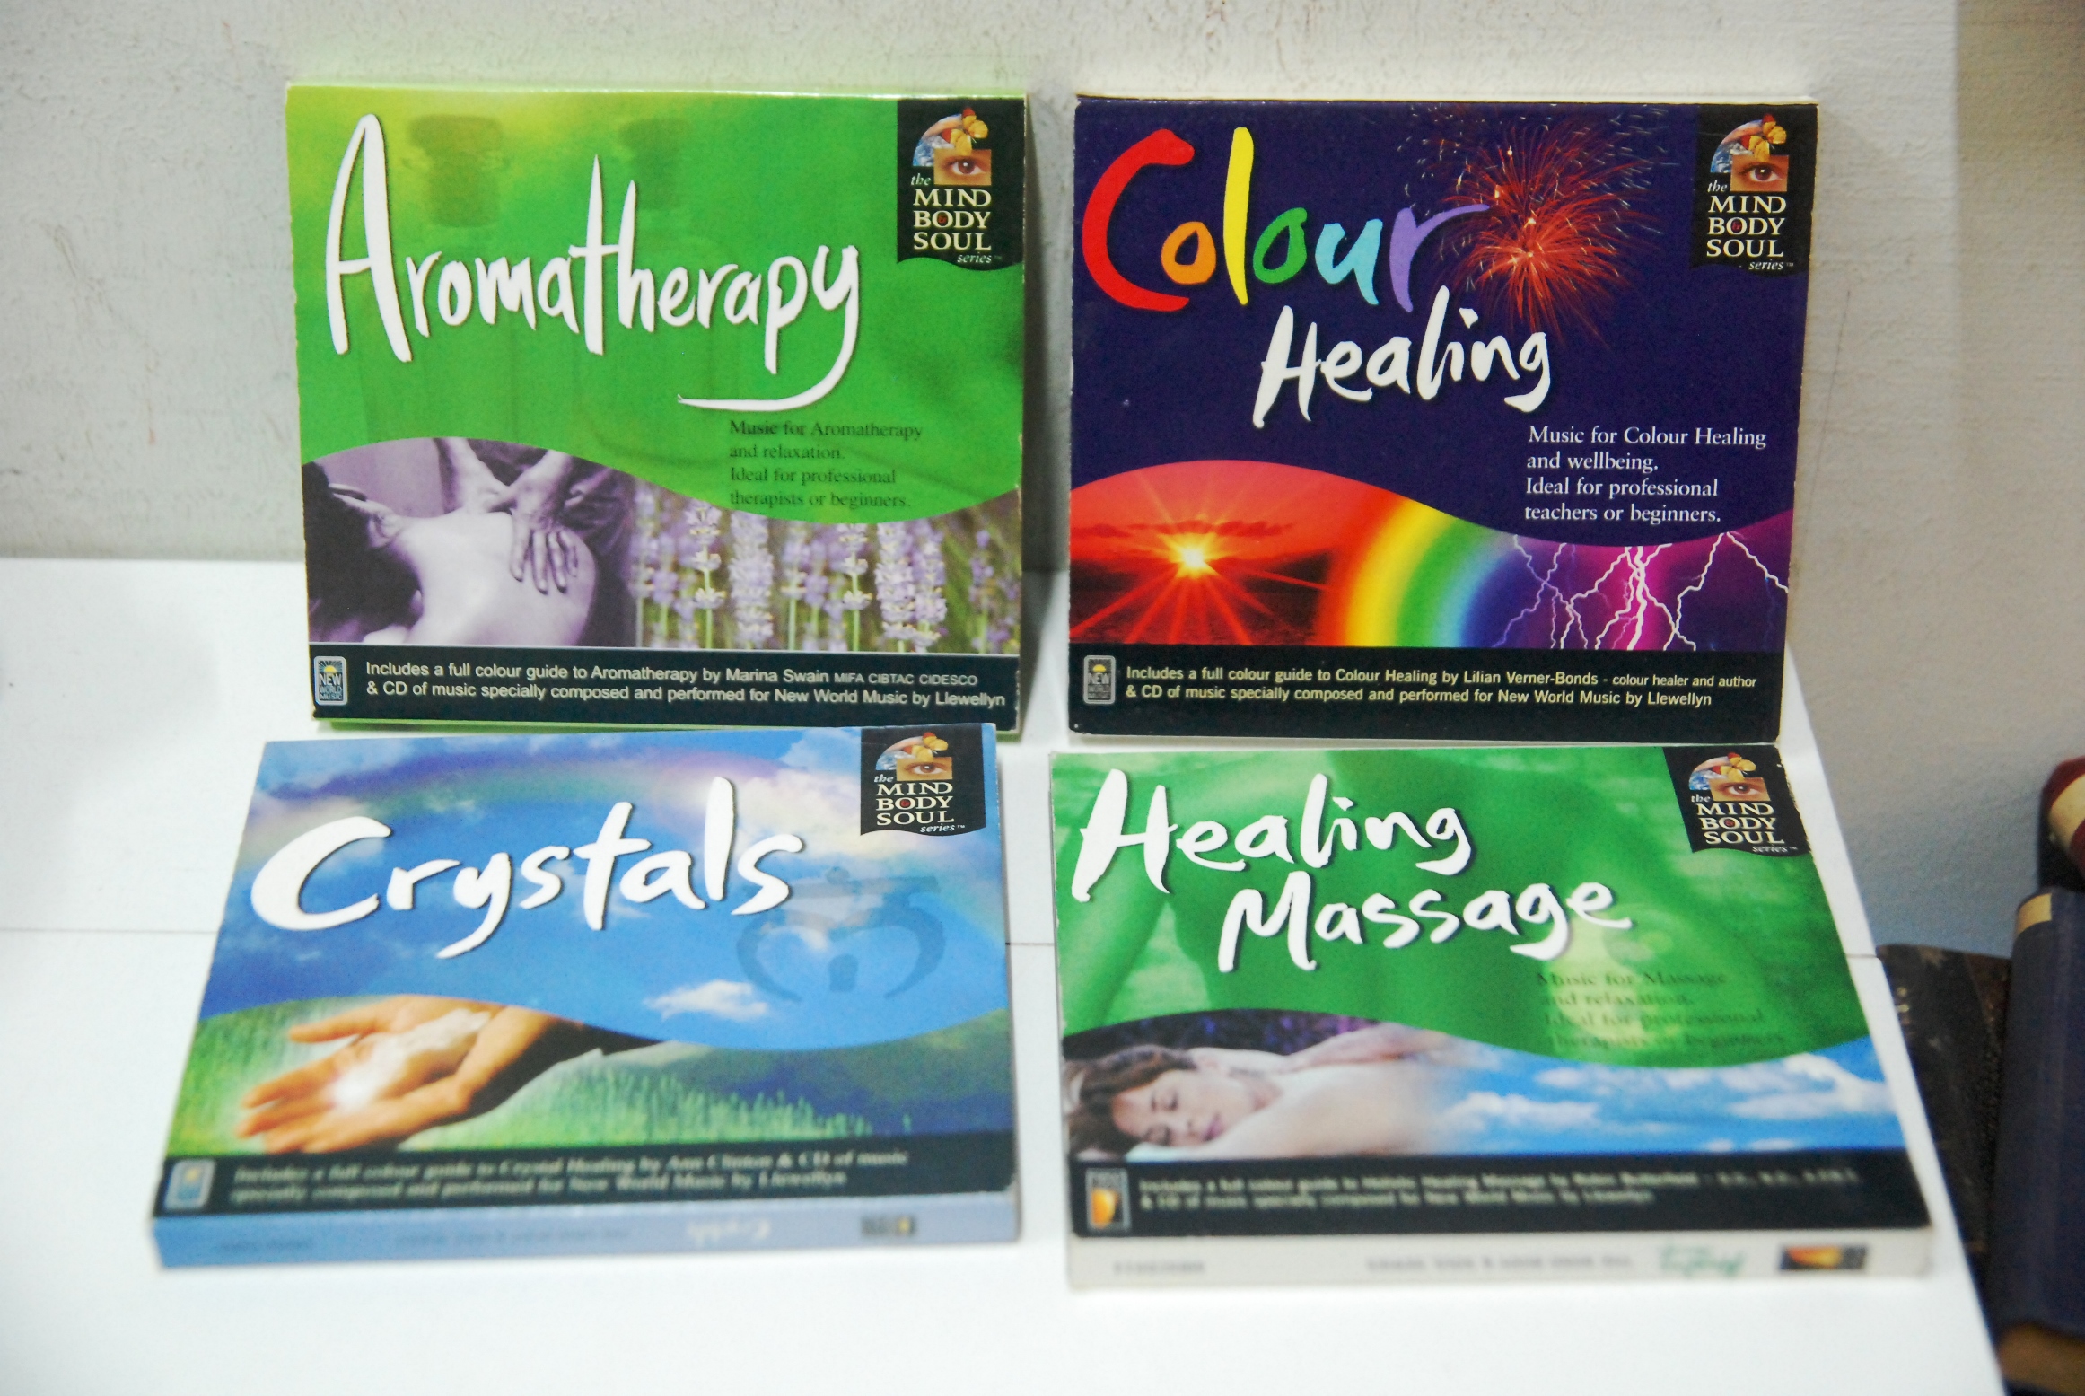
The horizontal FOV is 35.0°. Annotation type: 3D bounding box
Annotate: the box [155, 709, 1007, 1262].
[{"bbox_3d":[-0.079,0.051,0.605,0.143,0.013,0.126,-1,38,-2],"label":"box"}]

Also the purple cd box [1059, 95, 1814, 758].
[{"bbox_3d":[0.077,-0.055,0.656,0.142,0.126,0.012,1,14,2],"label":"purple cd box"}]

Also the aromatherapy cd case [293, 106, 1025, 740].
[{"bbox_3d":[-0.075,-0.057,0.657,0.142,0.126,0.012,1,14,1],"label":"aromatherapy cd case"}]

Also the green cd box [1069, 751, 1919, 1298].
[{"bbox_3d":[0.074,0.054,0.598,0.142,0.012,0.126,-1,38,-2],"label":"green cd box"}]

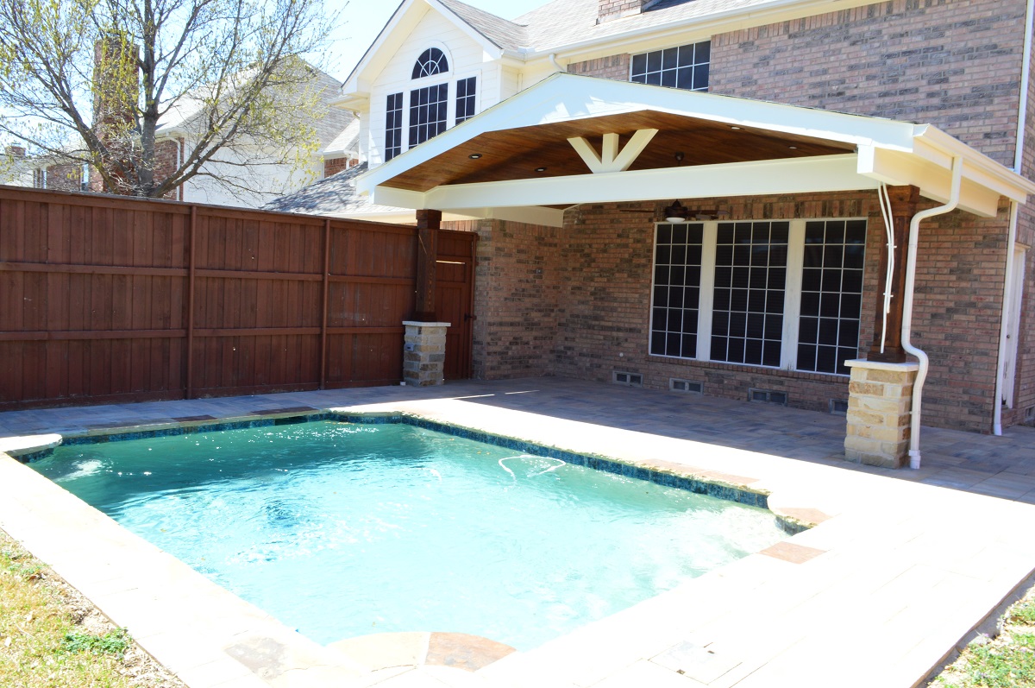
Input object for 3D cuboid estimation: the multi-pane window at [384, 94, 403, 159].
[{"bbox_3d":[-2.491,-4.365,15.785,0.516,1.420,0.100,6,5,40],"label":"multi-pane window"}]

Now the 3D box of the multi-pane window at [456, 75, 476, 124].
[{"bbox_3d":[-0.954,-4.213,14.489,0.522,1.420,0.100,6,5,40],"label":"multi-pane window"}]

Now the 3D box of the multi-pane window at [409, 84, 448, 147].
[{"bbox_3d":[-1.729,-4.289,15.142,1.094,1.420,0.100,6,5,40],"label":"multi-pane window"}]

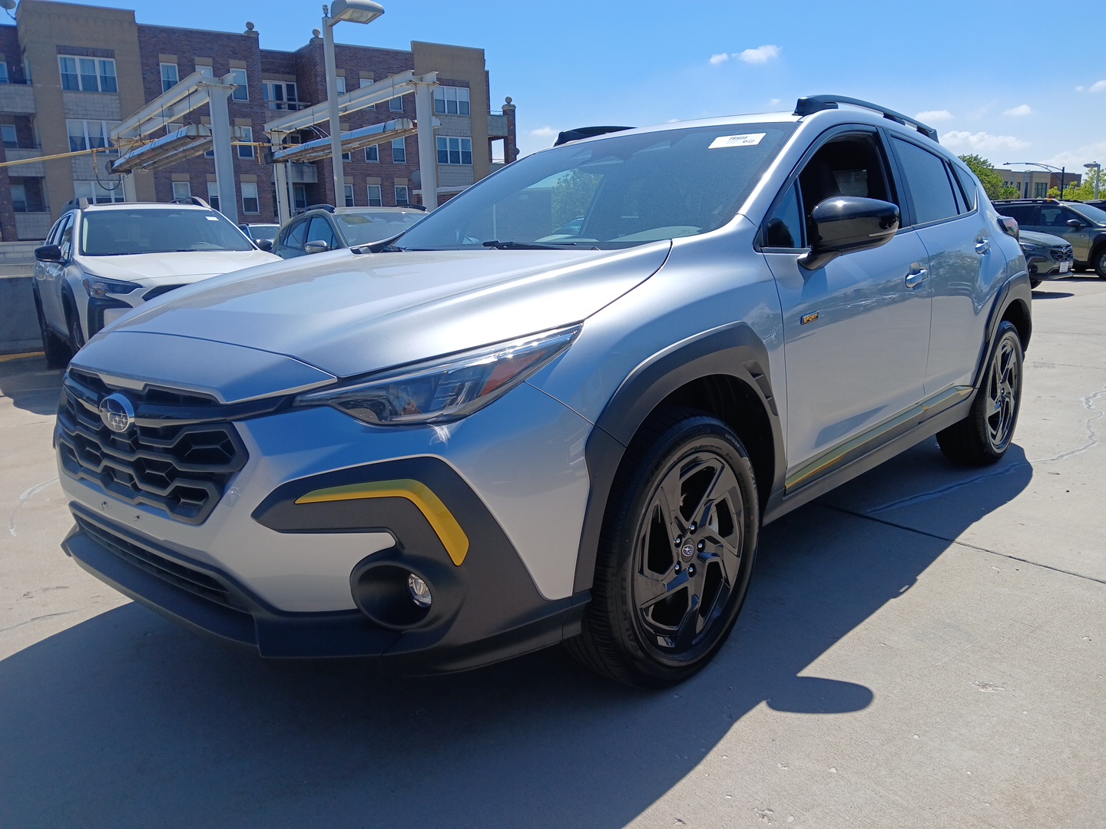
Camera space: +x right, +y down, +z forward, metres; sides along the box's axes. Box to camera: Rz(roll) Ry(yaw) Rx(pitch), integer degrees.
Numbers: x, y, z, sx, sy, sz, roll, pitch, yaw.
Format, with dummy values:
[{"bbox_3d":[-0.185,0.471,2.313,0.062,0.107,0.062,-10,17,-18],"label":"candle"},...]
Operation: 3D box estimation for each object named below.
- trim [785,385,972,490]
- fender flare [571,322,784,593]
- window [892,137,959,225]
[{"bbox_3d":[1.234,0.029,2.984,0.035,0.065,1.730,8,16,42],"label":"trim"},{"bbox_3d":[0.306,0.058,1.984,0.130,0.510,0.930,8,15,42],"label":"fender flare"},{"bbox_3d":[1.493,-0.923,3.306,0.040,0.349,0.600,-18,-3,43],"label":"window"}]

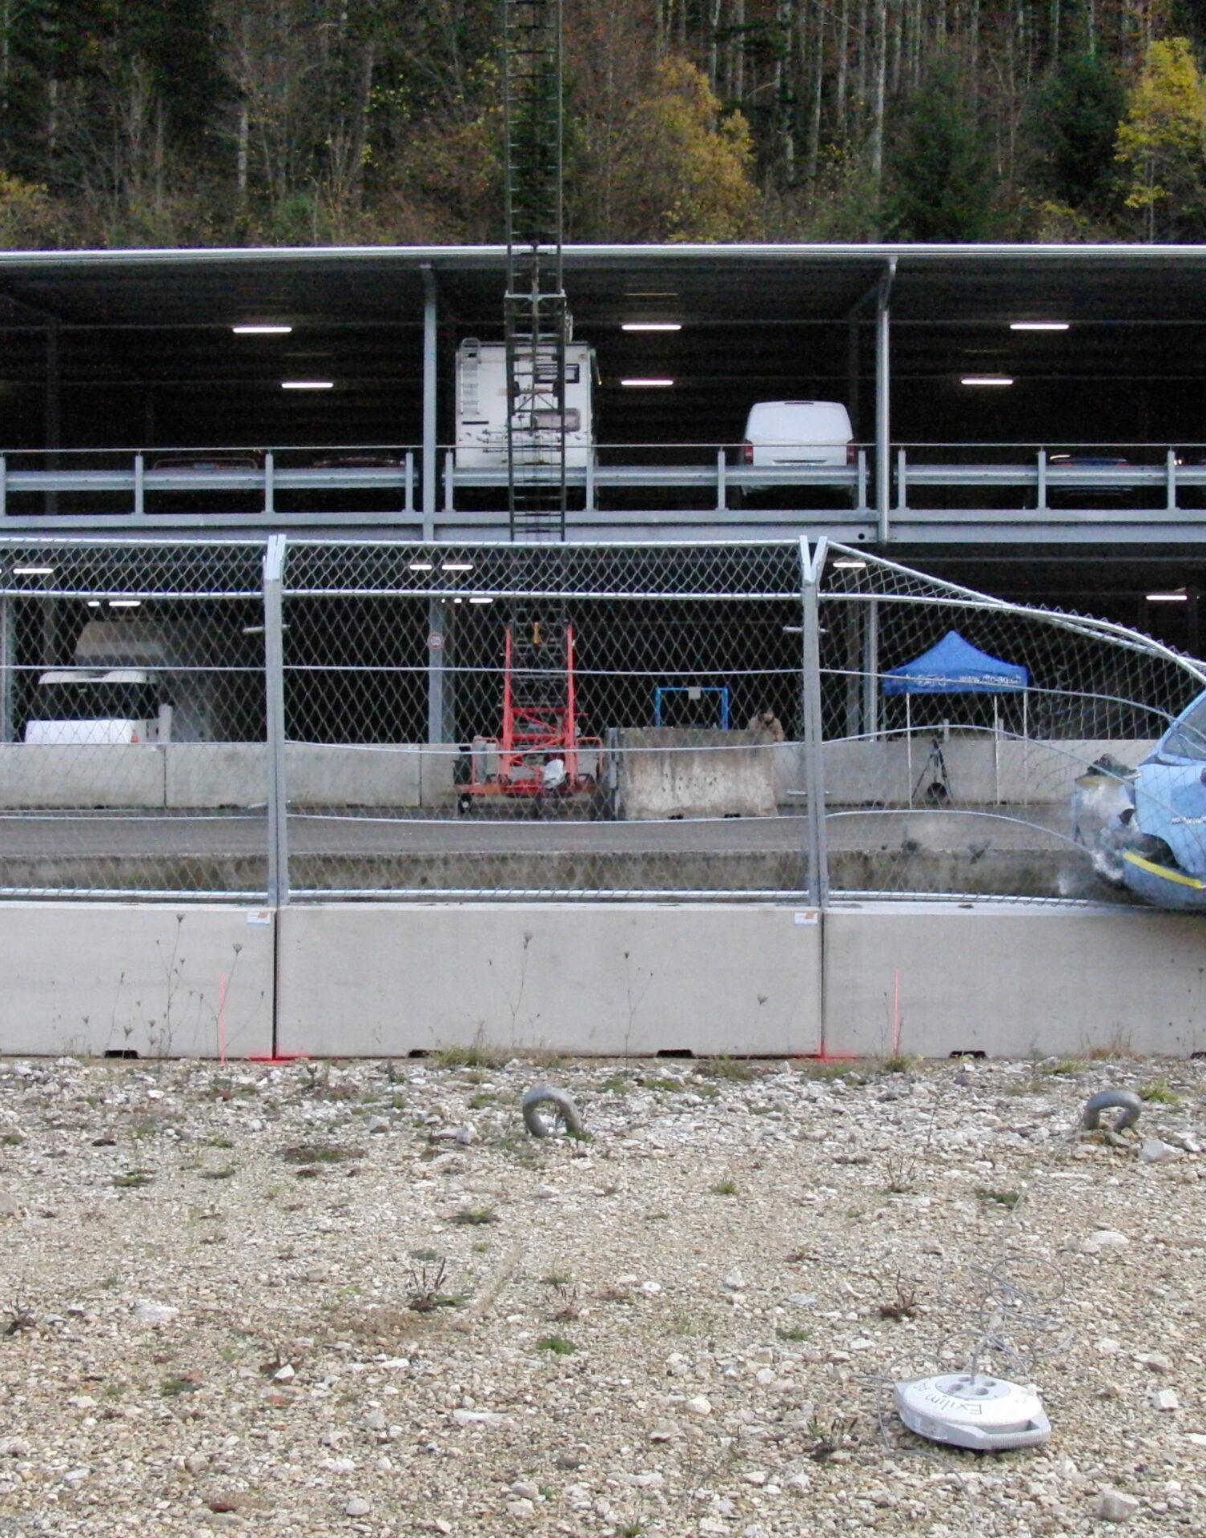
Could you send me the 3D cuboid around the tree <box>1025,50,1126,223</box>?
[{"bbox_3d":[17.290,-22.900,78.000,3.800,6.900,3.700,0,1,0],"label":"tree"}]

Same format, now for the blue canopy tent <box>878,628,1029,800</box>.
[{"bbox_3d":[5.300,-0.755,32.200,1.850,2.650,1.850,0,1,-3],"label":"blue canopy tent"}]

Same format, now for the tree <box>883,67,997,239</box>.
[{"bbox_3d":[11.860,-21.200,75.000,4.100,7.000,4.000,0,1,0],"label":"tree"}]

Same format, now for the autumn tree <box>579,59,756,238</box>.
[{"bbox_3d":[2.280,-21.400,75.000,6.100,7.500,5.500,0,1,0],"label":"autumn tree"}]

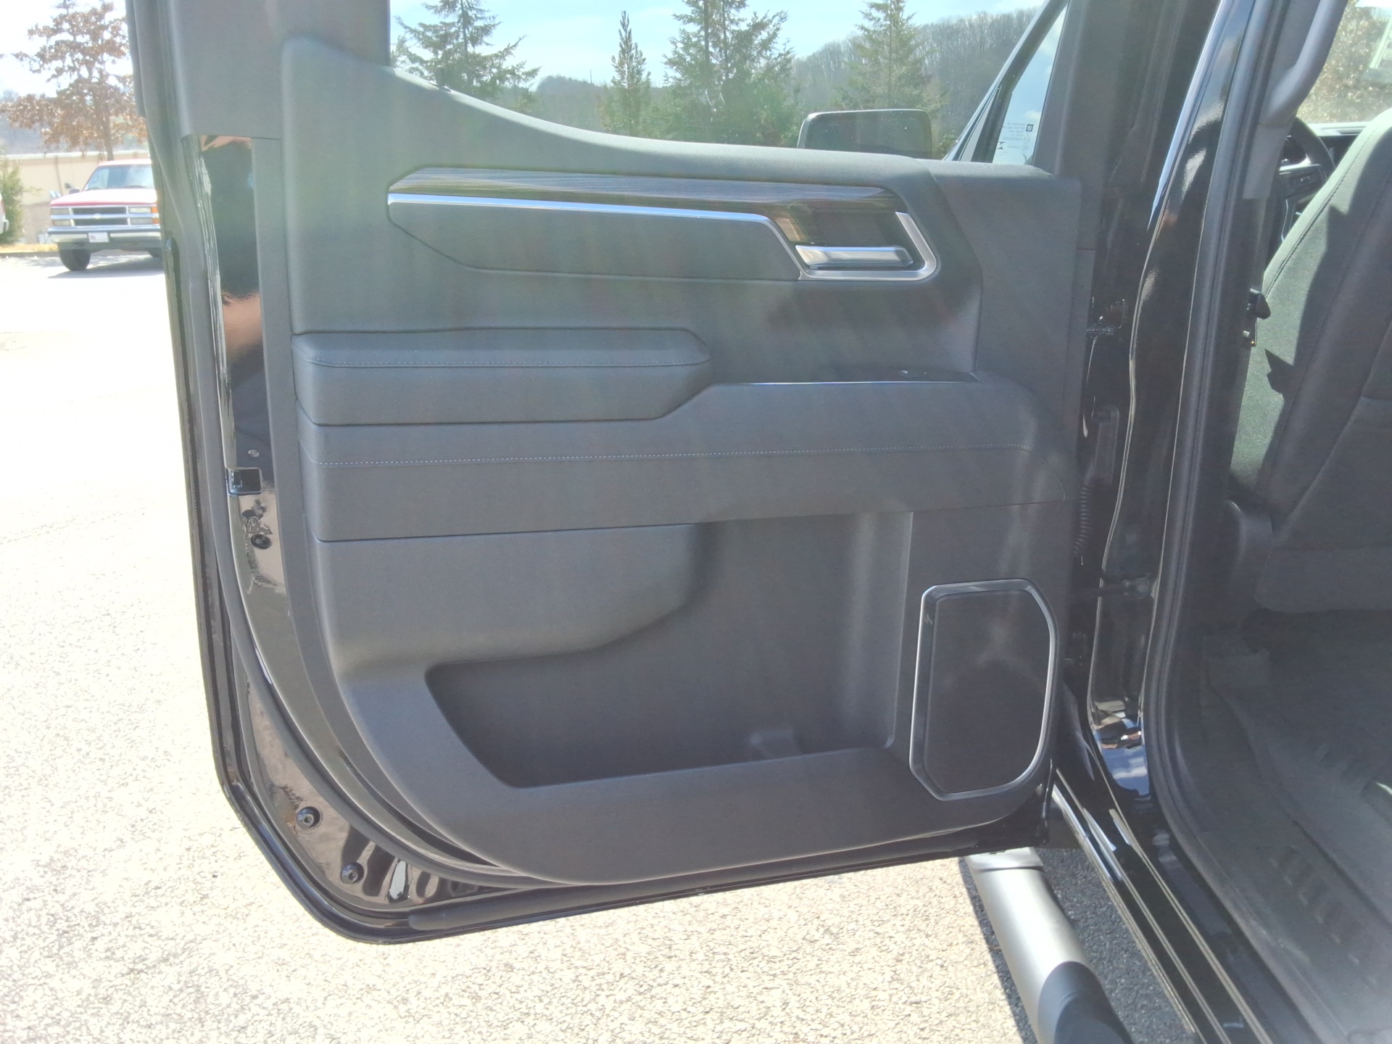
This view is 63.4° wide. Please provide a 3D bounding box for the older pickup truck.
[{"bbox_3d":[-10.021,-5.743,21.130,1.970,1.900,5.500,1,15,-4],"label":"older pickup truck"}]

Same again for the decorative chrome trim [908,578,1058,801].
[{"bbox_3d":[0.384,0.224,1.493,0.213,0.310,0.025,-3,16,-17],"label":"decorative chrome trim"}]

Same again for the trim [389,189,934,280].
[{"bbox_3d":[-0.012,-0.303,1.217,0.618,0.078,0.035,-3,16,-17],"label":"trim"}]

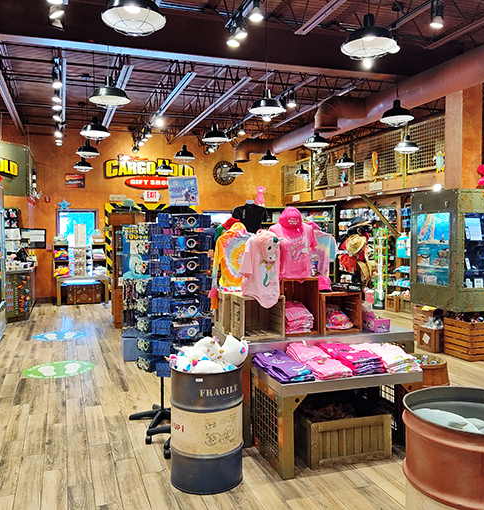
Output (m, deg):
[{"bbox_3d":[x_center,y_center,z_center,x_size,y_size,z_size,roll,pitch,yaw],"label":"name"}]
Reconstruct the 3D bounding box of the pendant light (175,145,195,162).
[{"bbox_3d":[-0.941,-1.661,8.721,0.360,0.270,0.360,-1,3,-19],"label":"pendant light"}]

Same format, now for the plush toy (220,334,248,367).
[{"bbox_3d":[-0.053,0.633,3.500,0.220,0.220,0.190,2,3,37],"label":"plush toy"}]

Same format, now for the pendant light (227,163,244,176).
[{"bbox_3d":[-0.132,-1.752,10.788,0.365,0.285,0.365,0,2,0],"label":"pendant light"}]

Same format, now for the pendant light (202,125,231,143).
[{"bbox_3d":[-0.339,-1.568,6.911,0.365,0.265,0.365,0,3,0],"label":"pendant light"}]

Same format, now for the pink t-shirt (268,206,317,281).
[{"bbox_3d":[0.405,-0.087,4.216,0.370,0.570,0.220,-1,3,-18],"label":"pink t-shirt"}]

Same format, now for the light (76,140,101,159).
[{"bbox_3d":[-2.360,-1.623,8.154,0.365,0.275,0.365,-1,3,-18],"label":"light"}]

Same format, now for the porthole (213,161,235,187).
[{"bbox_3d":[-0.410,-1.965,12.787,0.600,0.610,0.080,-1,3,-18],"label":"porthole"}]

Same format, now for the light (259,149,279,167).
[{"bbox_3d":[0.463,-1.655,9.097,0.365,0.275,0.365,0,3,0],"label":"light"}]

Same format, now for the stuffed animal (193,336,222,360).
[{"bbox_3d":[-0.223,0.618,3.433,0.210,0.180,0.190,-1,2,-19],"label":"stuffed animal"}]

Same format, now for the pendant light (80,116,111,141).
[{"bbox_3d":[-1.805,-1.579,6.530,0.365,0.285,0.365,-1,2,-19],"label":"pendant light"}]

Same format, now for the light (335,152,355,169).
[{"bbox_3d":[1.875,-1.715,9.628,0.360,0.270,0.360,0,2,0],"label":"light"}]

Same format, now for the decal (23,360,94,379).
[{"bbox_3d":[-2.124,1.332,6.175,0.820,0.006,0.820,-1,3,-24],"label":"decal"}]

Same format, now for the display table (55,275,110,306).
[{"bbox_3d":[-3.573,0.782,11.900,1.090,0.605,0.600,-1,2,-19],"label":"display table"}]

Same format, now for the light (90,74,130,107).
[{"bbox_3d":[-1.197,-1.480,4.803,0.360,0.270,0.360,-1,3,-19],"label":"light"}]

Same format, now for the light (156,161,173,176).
[{"bbox_3d":[-1.511,-1.716,10.406,0.365,0.265,0.365,-1,3,-18],"label":"light"}]

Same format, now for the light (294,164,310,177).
[{"bbox_3d":[1.278,-1.797,11.279,0.360,0.270,0.360,0,2,0],"label":"light"}]

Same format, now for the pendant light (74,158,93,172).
[{"bbox_3d":[-2.954,-1.713,9.882,0.365,0.285,0.365,-1,2,-19],"label":"pendant light"}]

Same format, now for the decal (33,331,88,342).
[{"bbox_3d":[-2.789,1.231,8.137,0.790,0.005,0.790,-1,2,-19],"label":"decal"}]

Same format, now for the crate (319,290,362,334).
[{"bbox_3d":[0.765,0.466,4.409,0.355,0.323,0.285,-1,3,-18],"label":"crate"}]

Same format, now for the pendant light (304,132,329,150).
[{"bbox_3d":[1.044,-1.617,7.431,0.365,0.285,0.365,0,2,0],"label":"pendant light"}]

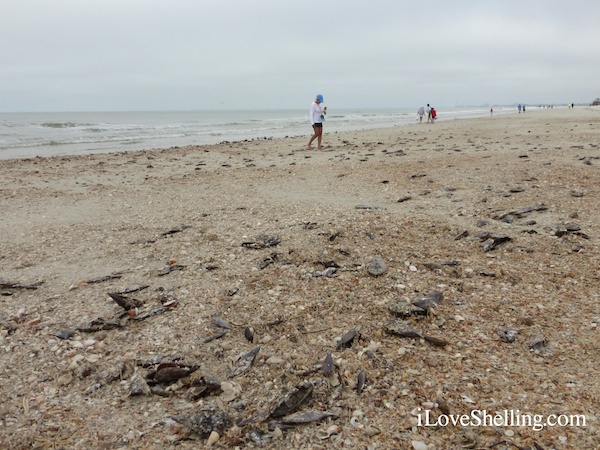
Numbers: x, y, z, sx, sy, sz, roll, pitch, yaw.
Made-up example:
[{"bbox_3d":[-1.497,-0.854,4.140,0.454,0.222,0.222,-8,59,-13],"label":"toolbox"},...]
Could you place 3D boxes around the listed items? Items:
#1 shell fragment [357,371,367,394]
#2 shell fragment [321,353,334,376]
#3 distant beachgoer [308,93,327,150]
[{"bbox_3d":[0.234,0.600,1.646,0.032,0.030,0.115,4,15,16],"label":"shell fragment"},{"bbox_3d":[0.112,0.567,1.756,0.050,0.040,0.120,1,15,7],"label":"shell fragment"},{"bbox_3d":[0.523,-3.042,12.904,0.550,1.600,0.480,4,16,16],"label":"distant beachgoer"}]

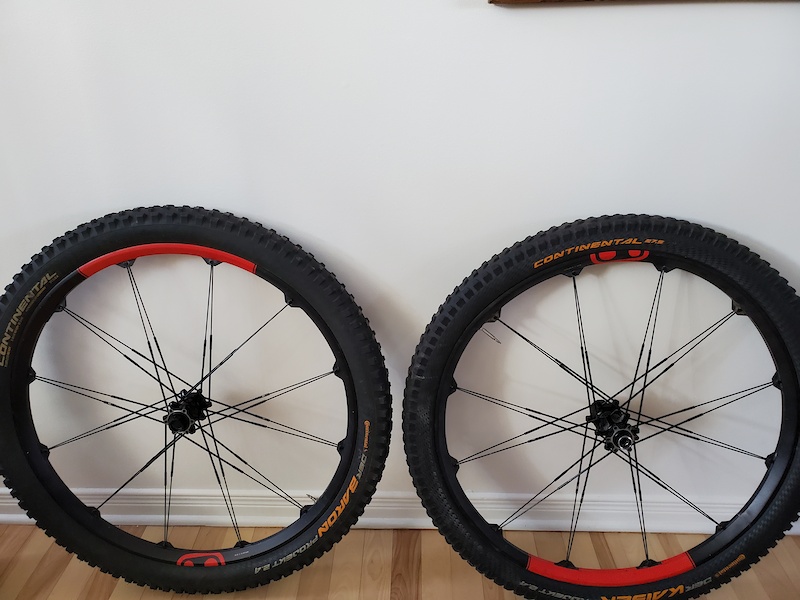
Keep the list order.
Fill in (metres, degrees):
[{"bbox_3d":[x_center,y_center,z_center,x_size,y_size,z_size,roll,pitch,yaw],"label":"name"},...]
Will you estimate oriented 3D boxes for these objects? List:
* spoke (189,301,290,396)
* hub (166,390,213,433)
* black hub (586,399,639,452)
[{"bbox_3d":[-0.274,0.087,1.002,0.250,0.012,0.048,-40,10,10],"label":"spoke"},{"bbox_3d":[-0.364,0.192,1.031,0.060,0.060,0.095,0,14,1],"label":"hub"},{"bbox_3d":[0.355,0.209,1.004,0.065,0.065,0.130,1,12,3],"label":"black hub"}]

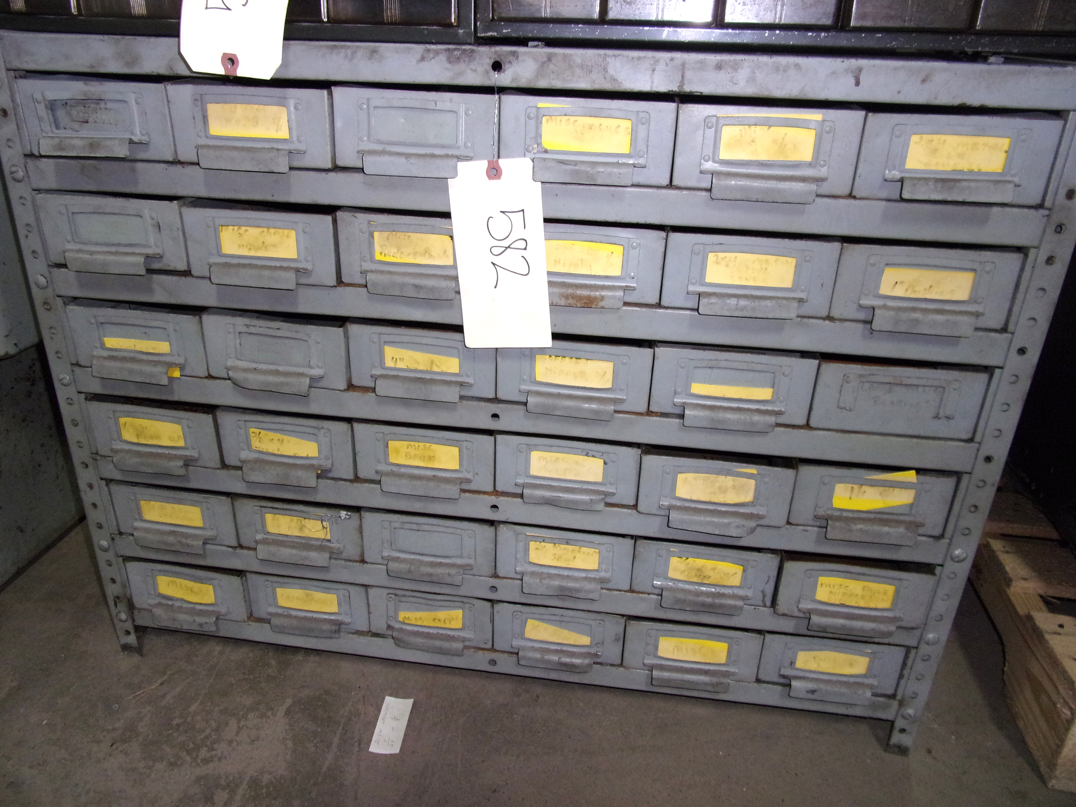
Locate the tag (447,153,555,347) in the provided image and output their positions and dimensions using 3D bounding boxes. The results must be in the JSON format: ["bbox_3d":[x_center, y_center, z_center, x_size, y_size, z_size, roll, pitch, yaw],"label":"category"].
[{"bbox_3d":[-0.032,-0.124,0.635,0.079,0.159,0.002,0,20,12],"label":"tag"}]

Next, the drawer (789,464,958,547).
[{"bbox_3d":[0.328,0.037,0.818,0.141,0.069,0.309,5,24,6],"label":"drawer"}]

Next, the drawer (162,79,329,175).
[{"bbox_3d":[-0.230,-0.287,0.756,0.142,0.067,0.279,5,24,6],"label":"drawer"}]

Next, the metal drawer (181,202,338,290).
[{"bbox_3d":[-0.232,-0.193,0.795,0.140,0.066,0.309,5,24,6],"label":"metal drawer"}]

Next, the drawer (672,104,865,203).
[{"bbox_3d":[0.198,-0.251,0.712,0.141,0.068,0.309,5,24,6],"label":"drawer"}]

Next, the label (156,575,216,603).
[{"bbox_3d":[-0.401,0.213,0.850,0.069,0.030,0.004,5,24,6],"label":"label"}]

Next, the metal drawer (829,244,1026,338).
[{"bbox_3d":[0.335,-0.145,0.728,0.141,0.063,0.290,5,24,6],"label":"metal drawer"}]

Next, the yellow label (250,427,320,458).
[{"bbox_3d":[-0.259,0.041,0.762,0.073,0.026,0.002,5,24,6],"label":"yellow label"}]

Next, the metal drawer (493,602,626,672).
[{"bbox_3d":[0.039,0.200,0.923,0.142,0.068,0.290,5,24,6],"label":"metal drawer"}]

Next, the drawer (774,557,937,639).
[{"bbox_3d":[0.326,0.134,0.851,0.141,0.067,0.309,5,24,6],"label":"drawer"}]

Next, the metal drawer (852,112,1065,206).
[{"bbox_3d":[0.348,-0.253,0.722,0.143,0.067,0.338,5,24,6],"label":"metal drawer"}]

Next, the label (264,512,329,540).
[{"bbox_3d":[-0.259,0.134,0.804,0.073,0.026,0.002,5,24,6],"label":"label"}]

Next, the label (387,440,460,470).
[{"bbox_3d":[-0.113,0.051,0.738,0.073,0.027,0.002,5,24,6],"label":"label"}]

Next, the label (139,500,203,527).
[{"bbox_3d":[-0.403,0.122,0.820,0.073,0.026,0.002,5,24,6],"label":"label"}]

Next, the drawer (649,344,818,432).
[{"bbox_3d":[0.192,-0.068,0.793,0.142,0.066,0.309,5,24,6],"label":"drawer"}]

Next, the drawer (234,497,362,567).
[{"bbox_3d":[-0.239,0.086,0.914,0.140,0.070,0.290,5,24,6],"label":"drawer"}]

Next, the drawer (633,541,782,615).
[{"bbox_3d":[0.185,0.118,0.875,0.142,0.066,0.309,5,24,6],"label":"drawer"}]

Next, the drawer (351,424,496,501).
[{"bbox_3d":[-0.097,0.005,0.858,0.142,0.065,0.290,5,24,6],"label":"drawer"}]

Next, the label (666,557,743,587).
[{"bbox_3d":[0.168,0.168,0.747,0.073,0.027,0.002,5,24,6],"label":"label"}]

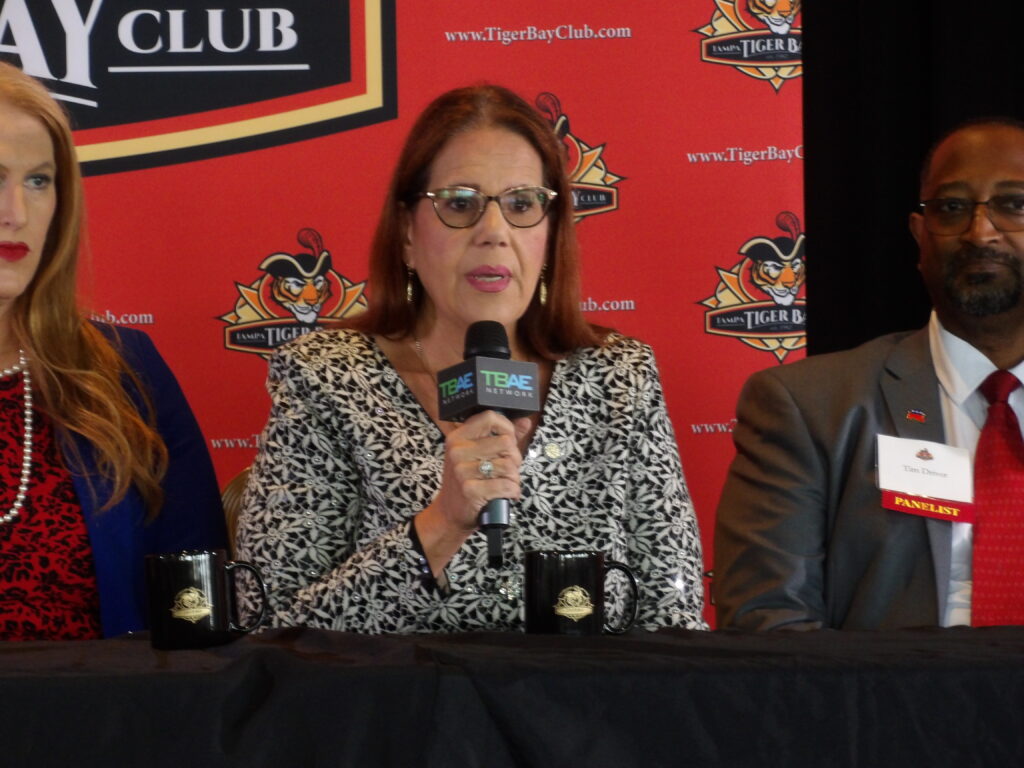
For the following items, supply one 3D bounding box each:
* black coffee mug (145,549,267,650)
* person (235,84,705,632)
[{"bbox_3d":[-0.310,0.219,10.900,0.121,0.097,0.083,-4,-1,3],"label":"black coffee mug"},{"bbox_3d":[-0.045,0.330,11.250,0.530,1.290,0.720,0,-1,-13],"label":"person"}]

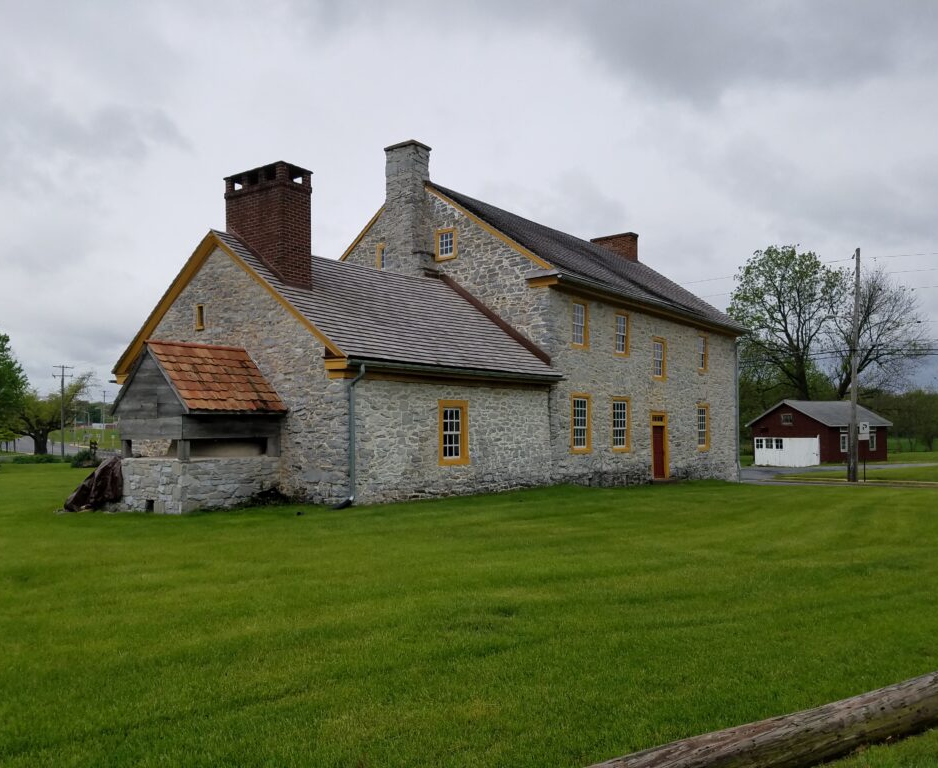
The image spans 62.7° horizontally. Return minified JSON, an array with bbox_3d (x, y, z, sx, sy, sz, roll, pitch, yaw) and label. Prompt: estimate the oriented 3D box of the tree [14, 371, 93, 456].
[{"bbox_3d":[-48.622,3.452,90.000,9.000,9.600,8.600,2,-4,-28],"label":"tree"}]

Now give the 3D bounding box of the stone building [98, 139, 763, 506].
[{"bbox_3d":[-0.058,-1.934,26.874,10.950,11.050,25.400,-3,-5,38],"label":"stone building"}]

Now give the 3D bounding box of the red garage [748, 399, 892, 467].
[{"bbox_3d":[27.041,3.778,60.083,8.200,4.750,7.500,2,-5,-32],"label":"red garage"}]

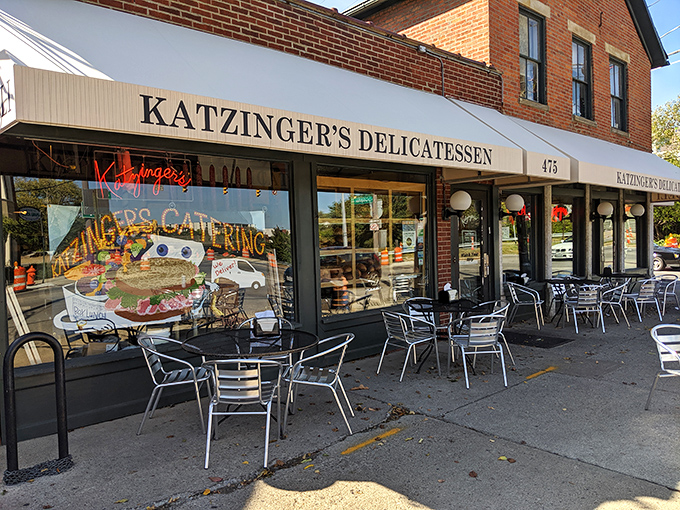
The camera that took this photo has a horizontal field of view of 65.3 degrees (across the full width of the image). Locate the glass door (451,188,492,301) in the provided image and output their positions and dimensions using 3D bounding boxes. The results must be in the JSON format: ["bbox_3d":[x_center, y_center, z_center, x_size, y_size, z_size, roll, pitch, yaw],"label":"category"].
[{"bbox_3d":[2.133,0.076,8.568,1.000,2.220,0.080,-4,3,-42],"label":"glass door"}]

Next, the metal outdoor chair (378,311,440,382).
[{"bbox_3d":[0.733,0.943,5.806,0.560,0.730,0.540,-3,2,-31],"label":"metal outdoor chair"}]

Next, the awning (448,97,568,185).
[{"bbox_3d":[2.558,-1.759,8.015,1.290,1.300,1.270,-4,3,-42],"label":"awning"}]

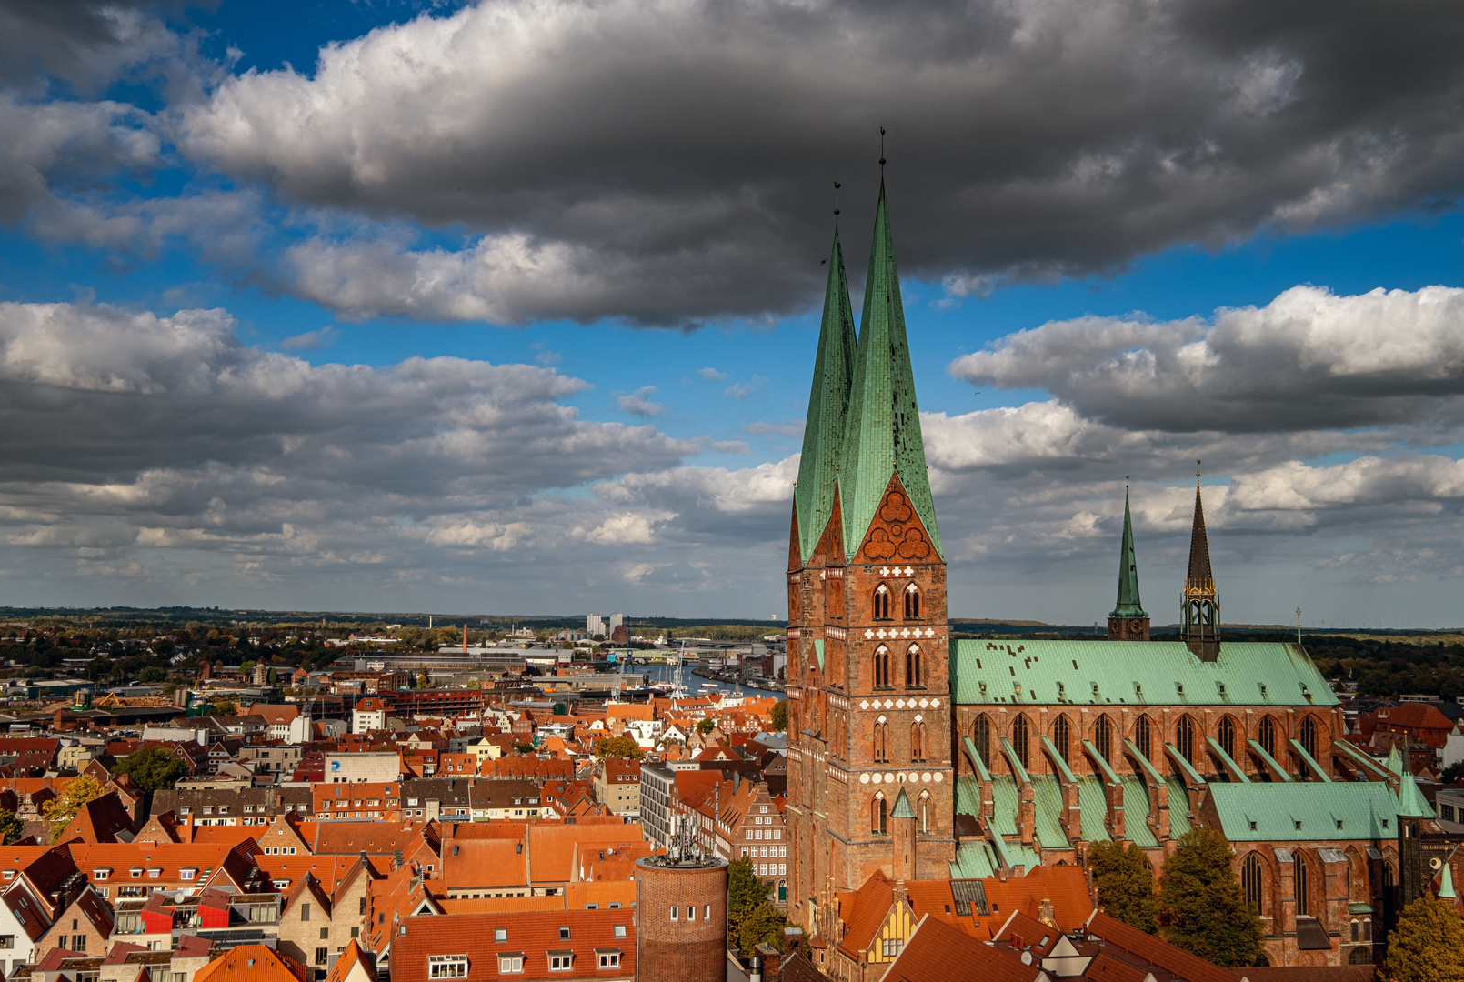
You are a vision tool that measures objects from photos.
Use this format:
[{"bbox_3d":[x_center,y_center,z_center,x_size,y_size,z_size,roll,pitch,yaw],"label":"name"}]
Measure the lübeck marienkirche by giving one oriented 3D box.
[{"bbox_3d":[65.986,12.576,249.772,103.000,122.000,50.000,1,-5,-7],"label":"lübeck marienkirche"}]

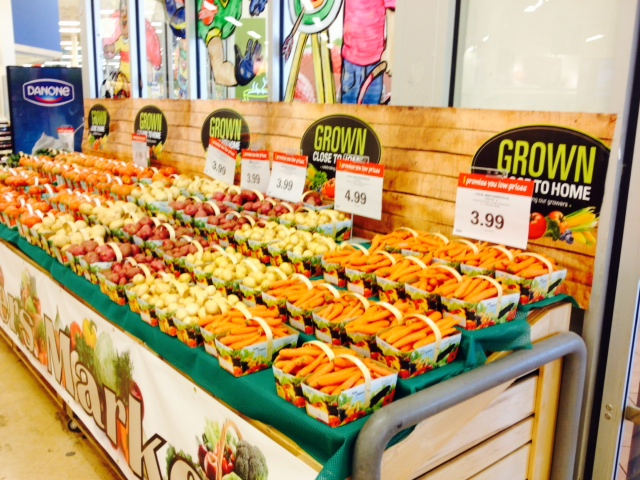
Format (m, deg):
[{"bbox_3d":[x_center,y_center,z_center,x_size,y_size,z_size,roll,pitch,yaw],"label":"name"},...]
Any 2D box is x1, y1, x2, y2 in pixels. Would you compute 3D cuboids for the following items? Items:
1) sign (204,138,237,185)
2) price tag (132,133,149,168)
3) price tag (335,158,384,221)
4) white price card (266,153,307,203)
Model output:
[{"bbox_3d":[-0.560,-0.437,3.645,0.010,0.216,0.279,-10,30,-42],"label":"sign"},{"bbox_3d":[-1.190,-0.588,4.280,0.010,0.216,0.279,-7,14,-35],"label":"price tag"},{"bbox_3d":[0.157,-0.211,2.643,0.010,0.216,0.279,-8,15,-40],"label":"price tag"},{"bbox_3d":[-0.157,-0.300,3.060,0.010,0.216,0.279,4,8,-39],"label":"white price card"}]

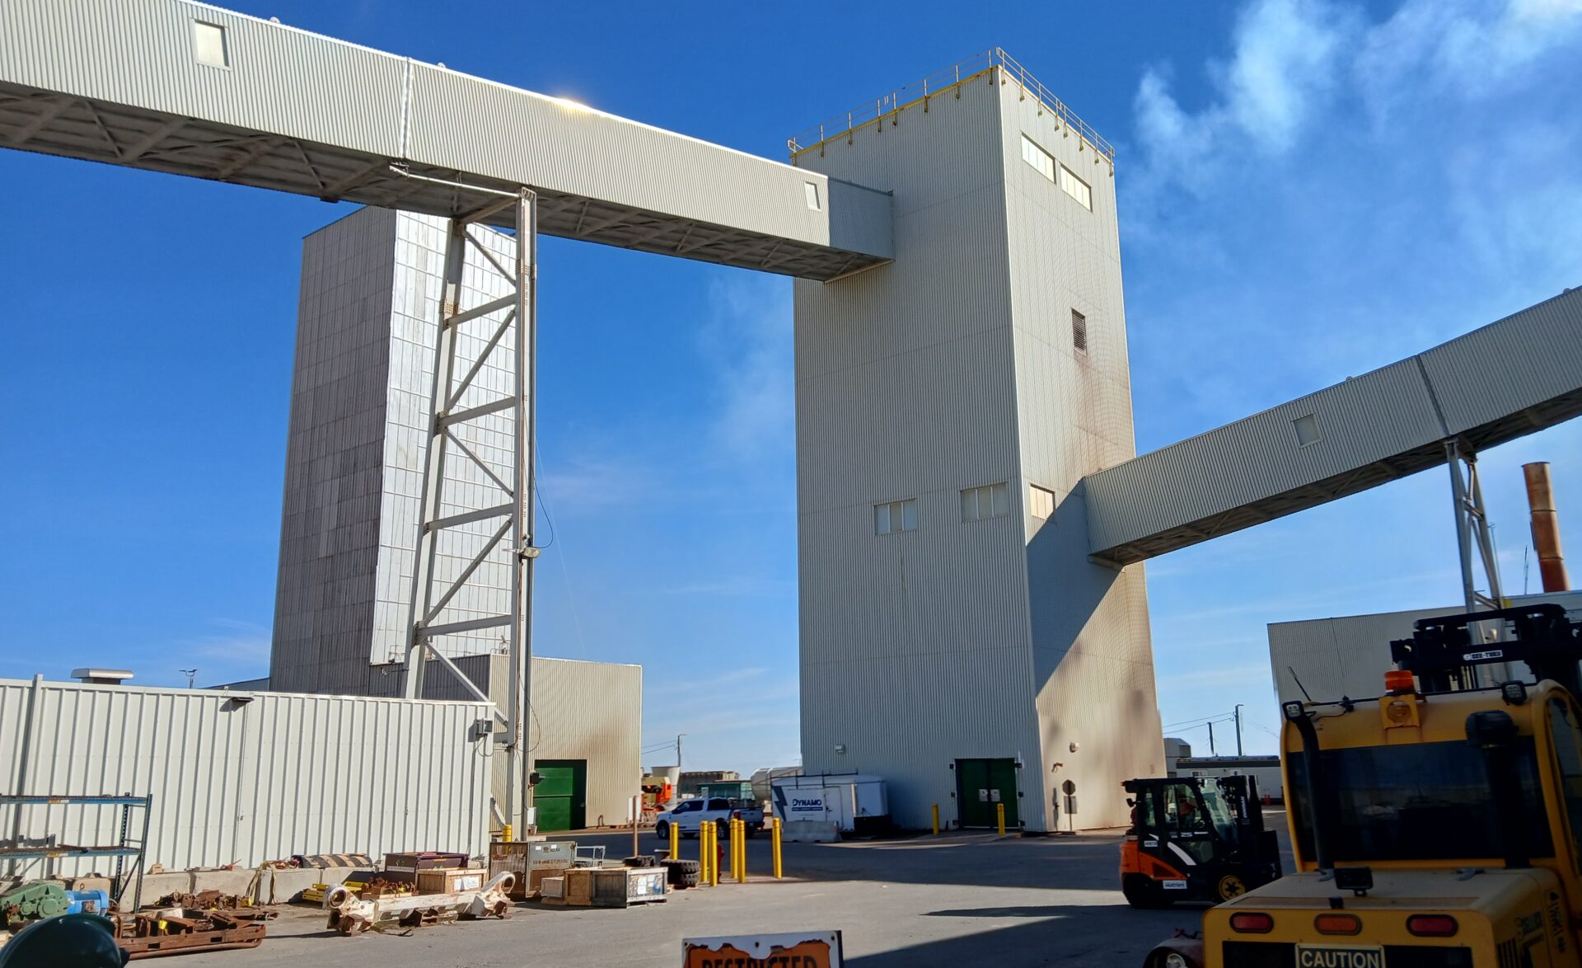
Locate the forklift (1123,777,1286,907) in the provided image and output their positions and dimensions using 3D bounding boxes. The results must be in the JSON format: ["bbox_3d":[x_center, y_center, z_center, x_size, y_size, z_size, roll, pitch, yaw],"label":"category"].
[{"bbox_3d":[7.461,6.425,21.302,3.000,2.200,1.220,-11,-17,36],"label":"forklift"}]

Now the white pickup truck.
[{"bbox_3d":[-4.127,16.521,58.778,5.850,1.960,2.050,-11,-17,38],"label":"white pickup truck"}]

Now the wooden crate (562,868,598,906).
[{"bbox_3d":[-3.867,7.977,23.640,0.749,0.663,0.950,-11,-17,36],"label":"wooden crate"}]

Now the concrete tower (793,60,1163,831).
[{"bbox_3d":[10.935,-0.982,72.721,15.250,41.800,14.650,-11,-17,38],"label":"concrete tower"}]

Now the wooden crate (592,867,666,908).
[{"bbox_3d":[-3.160,7.895,23.353,0.947,0.674,1.125,-11,-17,36],"label":"wooden crate"}]

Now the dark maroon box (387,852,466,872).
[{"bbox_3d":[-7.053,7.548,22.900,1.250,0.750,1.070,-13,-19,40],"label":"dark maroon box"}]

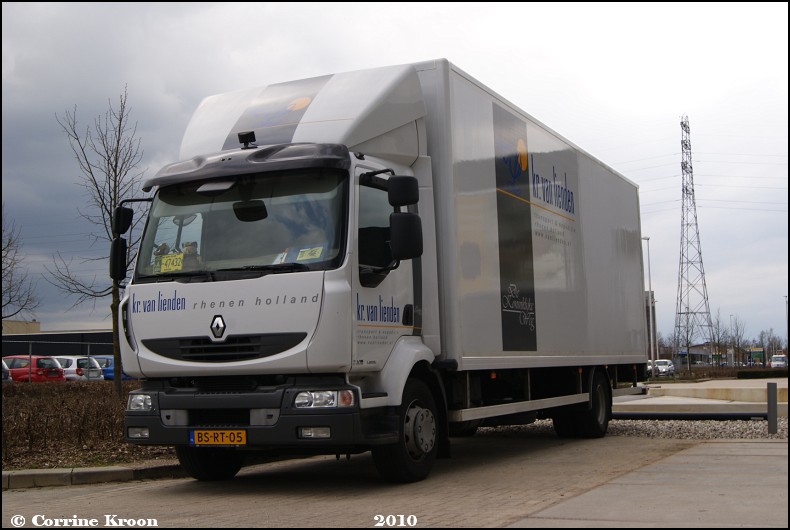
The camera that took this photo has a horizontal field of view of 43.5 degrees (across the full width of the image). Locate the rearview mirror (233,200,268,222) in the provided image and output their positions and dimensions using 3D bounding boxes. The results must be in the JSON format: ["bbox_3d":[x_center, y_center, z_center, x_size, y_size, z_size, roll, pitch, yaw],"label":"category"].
[{"bbox_3d":[-1.186,-0.439,8.120,0.310,0.180,0.080,-6,-7,34],"label":"rearview mirror"}]

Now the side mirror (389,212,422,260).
[{"bbox_3d":[0.082,-0.217,7.540,0.225,0.355,0.120,-4,-6,19],"label":"side mirror"}]

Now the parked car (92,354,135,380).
[{"bbox_3d":[-12.940,4.802,43.257,3.880,1.500,1.680,-4,-7,29],"label":"parked car"}]

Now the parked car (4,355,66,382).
[{"bbox_3d":[-16.962,4.896,45.029,3.900,1.490,1.700,-4,-7,26],"label":"parked car"}]

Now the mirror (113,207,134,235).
[{"bbox_3d":[-2.384,-0.390,8.680,0.200,0.225,0.110,-7,-8,43],"label":"mirror"}]

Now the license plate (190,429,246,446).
[{"bbox_3d":[-1.338,1.310,7.495,0.520,0.110,0.020,-5,-7,26],"label":"license plate"}]

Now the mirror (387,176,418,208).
[{"bbox_3d":[0.065,-0.563,7.555,0.210,0.215,0.110,-4,-6,19],"label":"mirror"}]

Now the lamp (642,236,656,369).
[{"bbox_3d":[18.954,3.179,74.000,0.800,10.400,0.280,-2,-6,14],"label":"lamp"}]

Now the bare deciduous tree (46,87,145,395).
[{"bbox_3d":[-4.224,-0.092,14.000,1.450,4.850,1.450,-4,-7,26],"label":"bare deciduous tree"}]

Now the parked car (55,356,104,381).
[{"bbox_3d":[-14.022,4.593,41.125,3.880,1.500,1.680,-4,-7,29],"label":"parked car"}]

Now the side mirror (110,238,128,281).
[{"bbox_3d":[-2.436,-0.049,8.730,0.100,0.370,0.210,3,-8,-38],"label":"side mirror"}]

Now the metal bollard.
[{"bbox_3d":[5.003,1.900,13.100,0.128,0.680,0.128,-1,-6,0],"label":"metal bollard"}]

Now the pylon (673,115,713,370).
[{"bbox_3d":[56.810,-4.129,190.000,7.000,48.400,8.200,-4,-7,28],"label":"pylon"}]

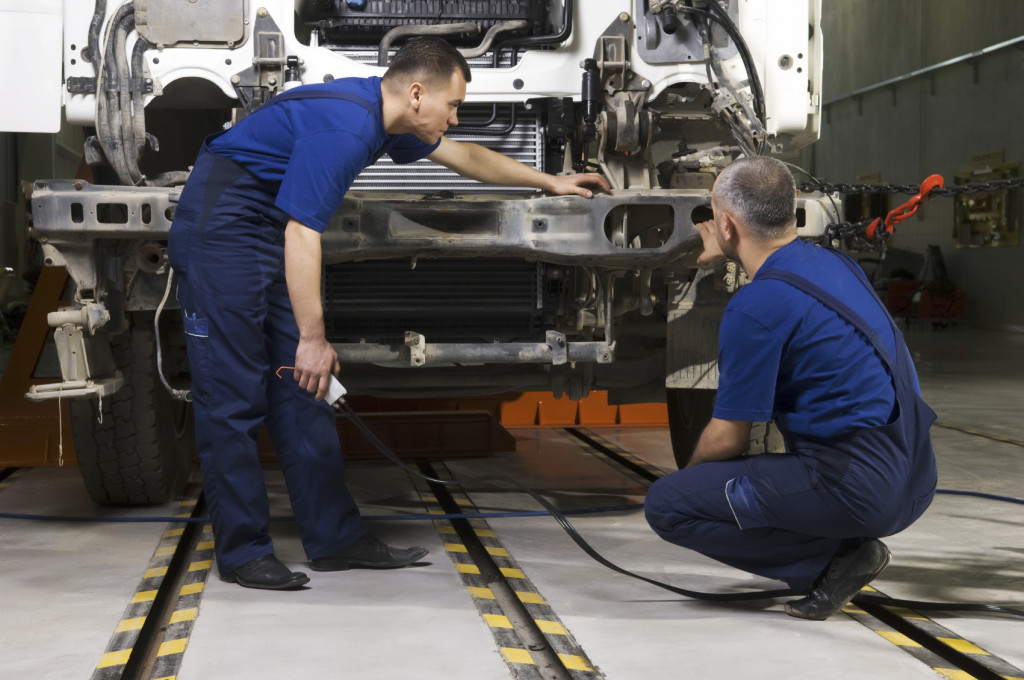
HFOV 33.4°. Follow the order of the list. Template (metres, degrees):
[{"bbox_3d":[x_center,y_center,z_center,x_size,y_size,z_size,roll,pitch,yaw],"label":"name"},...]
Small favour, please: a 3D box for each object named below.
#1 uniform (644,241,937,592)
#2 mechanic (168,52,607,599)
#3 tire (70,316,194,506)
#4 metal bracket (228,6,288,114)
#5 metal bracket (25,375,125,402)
[{"bbox_3d":[0.695,0.179,4.060,0.720,0.820,0.530,2,3,31],"label":"uniform"},{"bbox_3d":[-0.300,-0.096,4.500,1.120,1.390,0.720,0,2,-6],"label":"mechanic"},{"bbox_3d":[-1.250,0.021,5.750,0.310,1.050,1.050,0,2,-7],"label":"tire"},{"bbox_3d":[-0.744,-0.820,5.000,0.165,0.310,0.120,0,2,-7],"label":"metal bracket"},{"bbox_3d":[-1.245,0.138,4.850,0.270,0.065,0.180,0,2,-7],"label":"metal bracket"}]

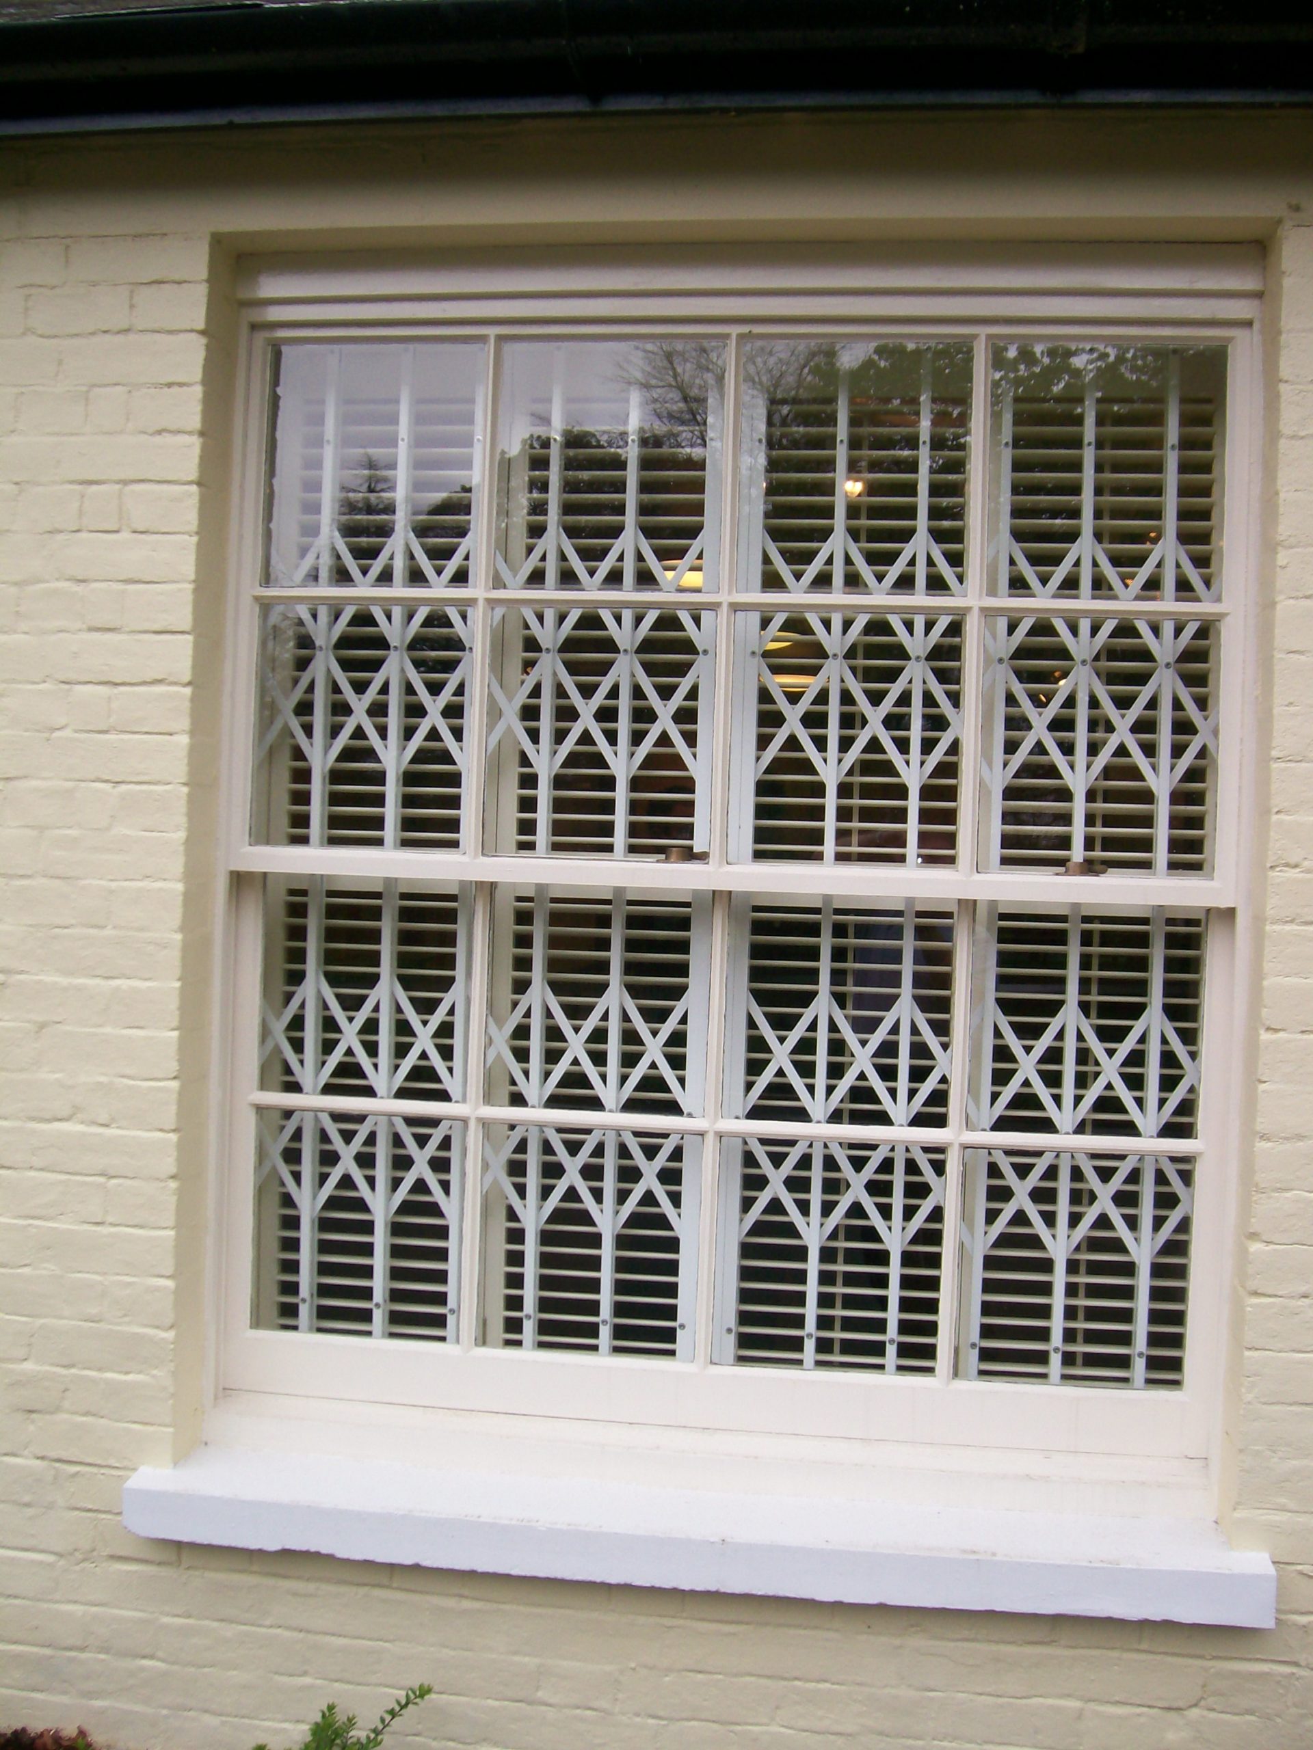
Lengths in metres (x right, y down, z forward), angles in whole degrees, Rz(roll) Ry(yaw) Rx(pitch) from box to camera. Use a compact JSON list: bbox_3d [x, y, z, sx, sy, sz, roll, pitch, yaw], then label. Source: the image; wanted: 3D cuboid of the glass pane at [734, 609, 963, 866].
[{"bbox_3d":[0.286,-0.203,2.676,0.345,0.384,0.012,2,1,8],"label":"glass pane"}]

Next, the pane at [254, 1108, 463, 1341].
[{"bbox_3d":[-0.478,0.557,2.833,0.327,0.350,0.020,2,0,7],"label":"pane"}]

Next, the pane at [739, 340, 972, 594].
[{"bbox_3d":[0.298,-0.613,2.670,0.346,0.380,0.012,2,1,8],"label":"pane"}]

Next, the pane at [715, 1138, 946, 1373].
[{"bbox_3d":[0.273,0.601,2.794,0.360,0.365,0.015,2,1,7],"label":"pane"}]

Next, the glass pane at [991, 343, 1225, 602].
[{"bbox_3d":[0.674,-0.603,2.647,0.328,0.381,0.020,2,0,7],"label":"glass pane"}]

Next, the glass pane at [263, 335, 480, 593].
[{"bbox_3d":[-0.444,-0.643,2.778,0.330,0.379,0.020,2,0,7],"label":"glass pane"}]

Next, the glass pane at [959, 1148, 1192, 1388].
[{"bbox_3d":[0.652,0.610,2.756,0.339,0.344,0.030,2,0,7],"label":"glass pane"}]

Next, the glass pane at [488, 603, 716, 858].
[{"bbox_3d":[-0.092,-0.235,2.862,0.368,0.405,0.030,2,1,7],"label":"glass pane"}]

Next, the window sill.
[{"bbox_3d":[0.041,0.979,2.657,1.680,0.086,0.186,2,1,7],"label":"window sill"}]

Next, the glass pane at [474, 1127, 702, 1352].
[{"bbox_3d":[-0.107,0.576,2.790,0.334,0.350,0.020,2,0,7],"label":"glass pane"}]

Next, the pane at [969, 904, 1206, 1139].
[{"bbox_3d":[0.668,0.230,2.741,0.352,0.365,0.015,2,1,7],"label":"pane"}]

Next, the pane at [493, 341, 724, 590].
[{"bbox_3d":[-0.073,-0.633,2.735,0.341,0.381,0.020,2,0,7],"label":"pane"}]

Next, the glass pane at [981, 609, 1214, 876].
[{"bbox_3d":[0.693,-0.205,2.764,0.362,0.405,0.030,2,1,7],"label":"glass pane"}]

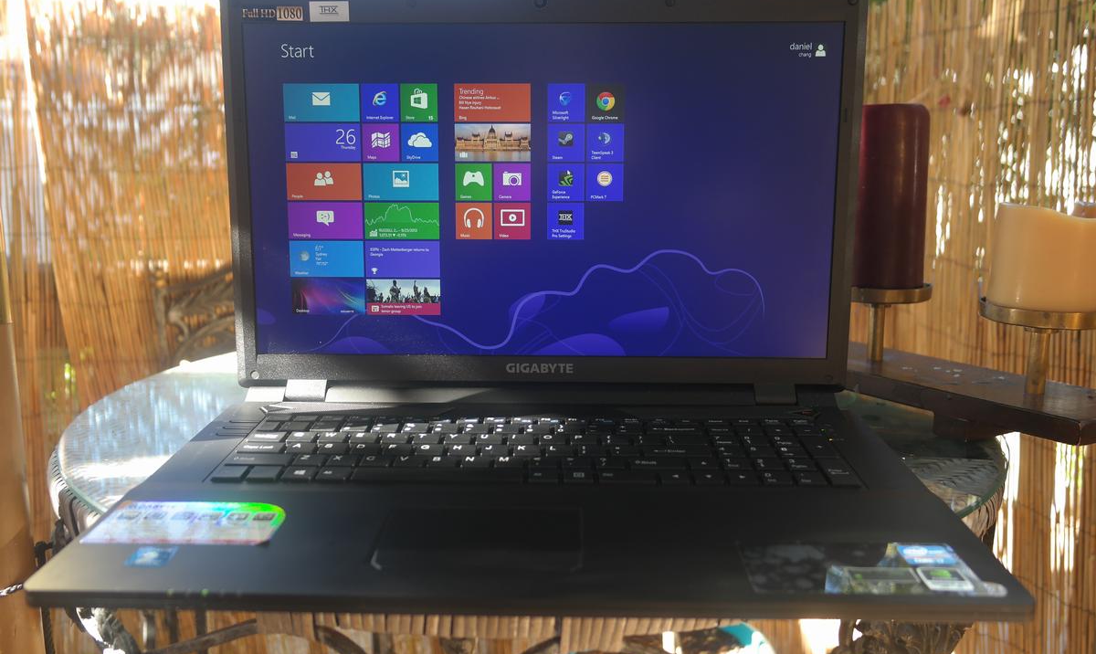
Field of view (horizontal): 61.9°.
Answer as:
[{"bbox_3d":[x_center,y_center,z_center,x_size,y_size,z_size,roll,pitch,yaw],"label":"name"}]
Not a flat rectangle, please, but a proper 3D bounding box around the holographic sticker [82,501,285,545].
[{"bbox_3d":[-0.170,0.093,0.436,0.084,0.001,0.044,0,14,1],"label":"holographic sticker"}]

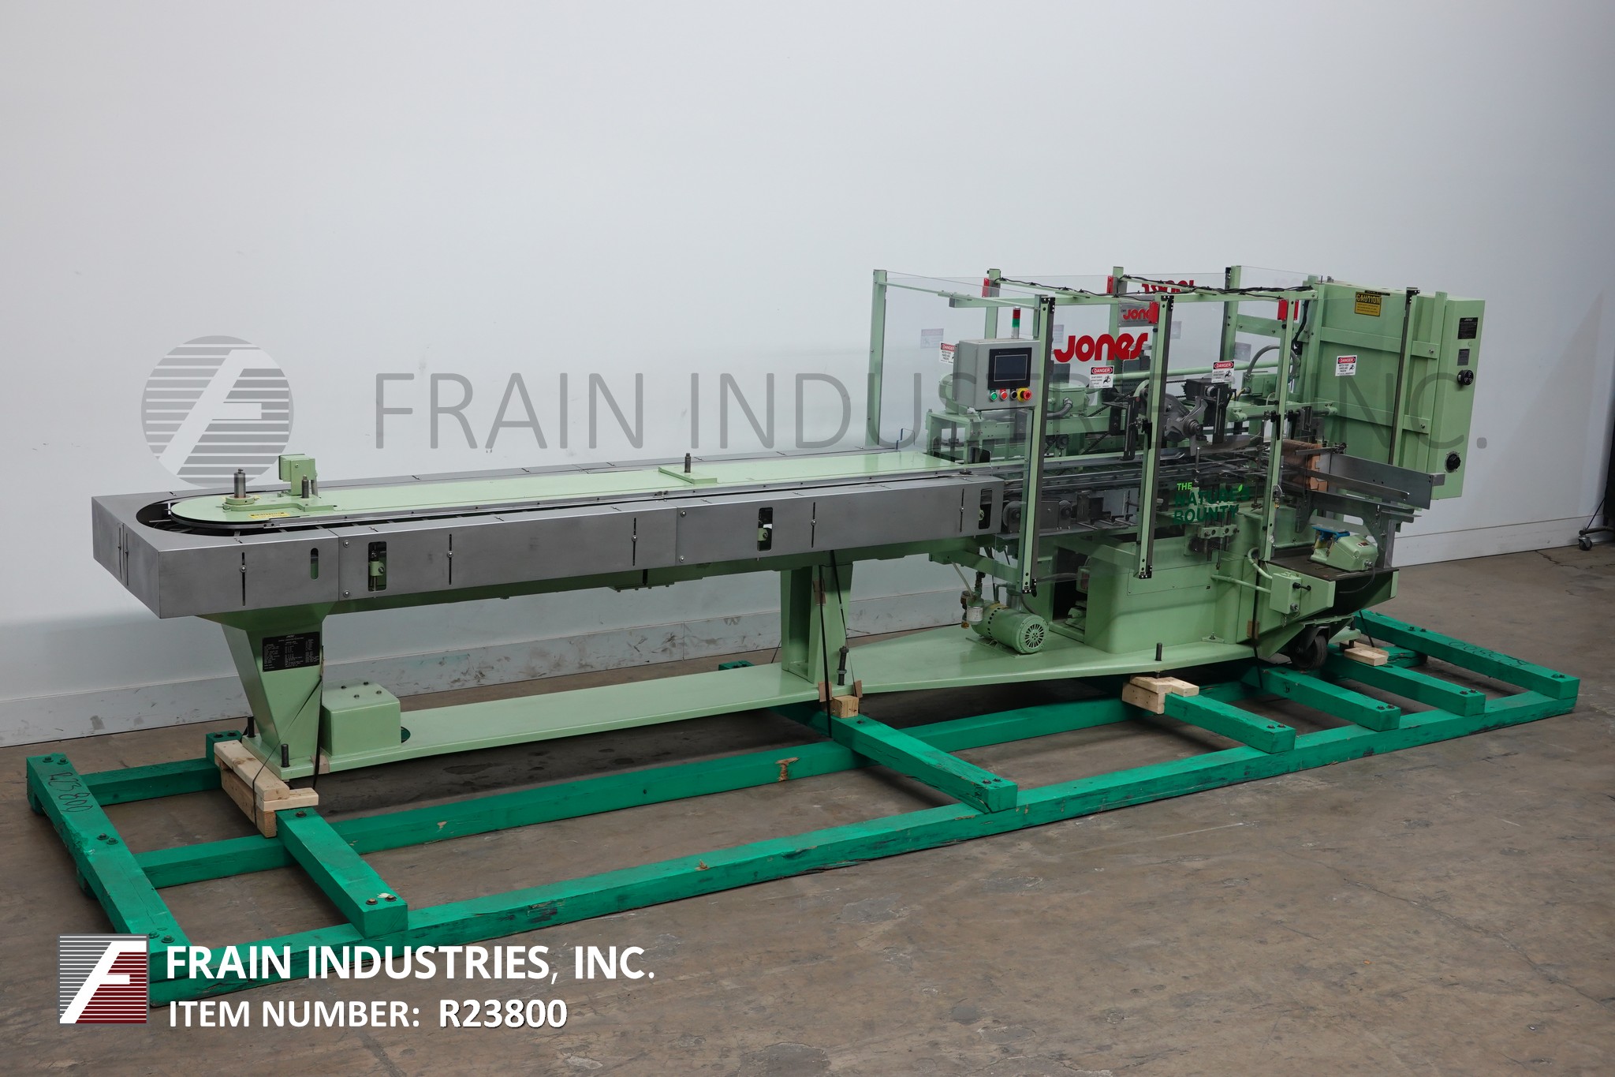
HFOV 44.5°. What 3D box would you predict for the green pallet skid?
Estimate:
[{"bbox_3d":[0.338,0.831,8.393,6.641,0.176,1.909,-6,15,-32],"label":"green pallet skid"}]

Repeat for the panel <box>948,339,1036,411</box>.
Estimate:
[{"bbox_3d":[0.762,-0.662,7.914,0.305,0.262,0.162,-6,15,-32],"label":"panel"}]

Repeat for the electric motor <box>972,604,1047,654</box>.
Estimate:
[{"bbox_3d":[0.911,0.395,8.880,0.168,0.173,0.320,-8,17,-36],"label":"electric motor"}]

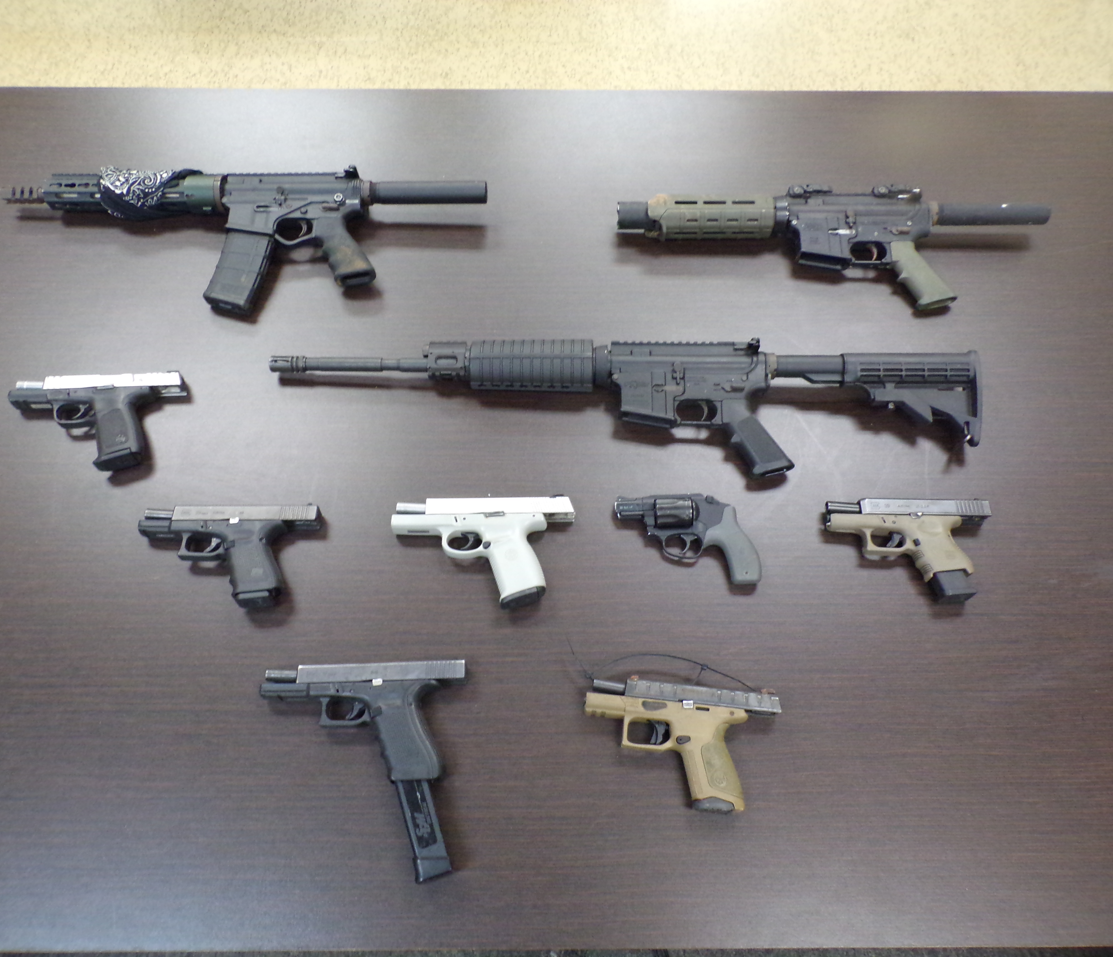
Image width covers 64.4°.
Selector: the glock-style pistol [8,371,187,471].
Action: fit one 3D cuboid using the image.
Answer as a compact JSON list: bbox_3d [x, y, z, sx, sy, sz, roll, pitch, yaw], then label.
[{"bbox_3d":[-0.598,-0.076,1.139,0.227,0.032,0.136,-1,66,-1],"label":"glock-style pistol"}]

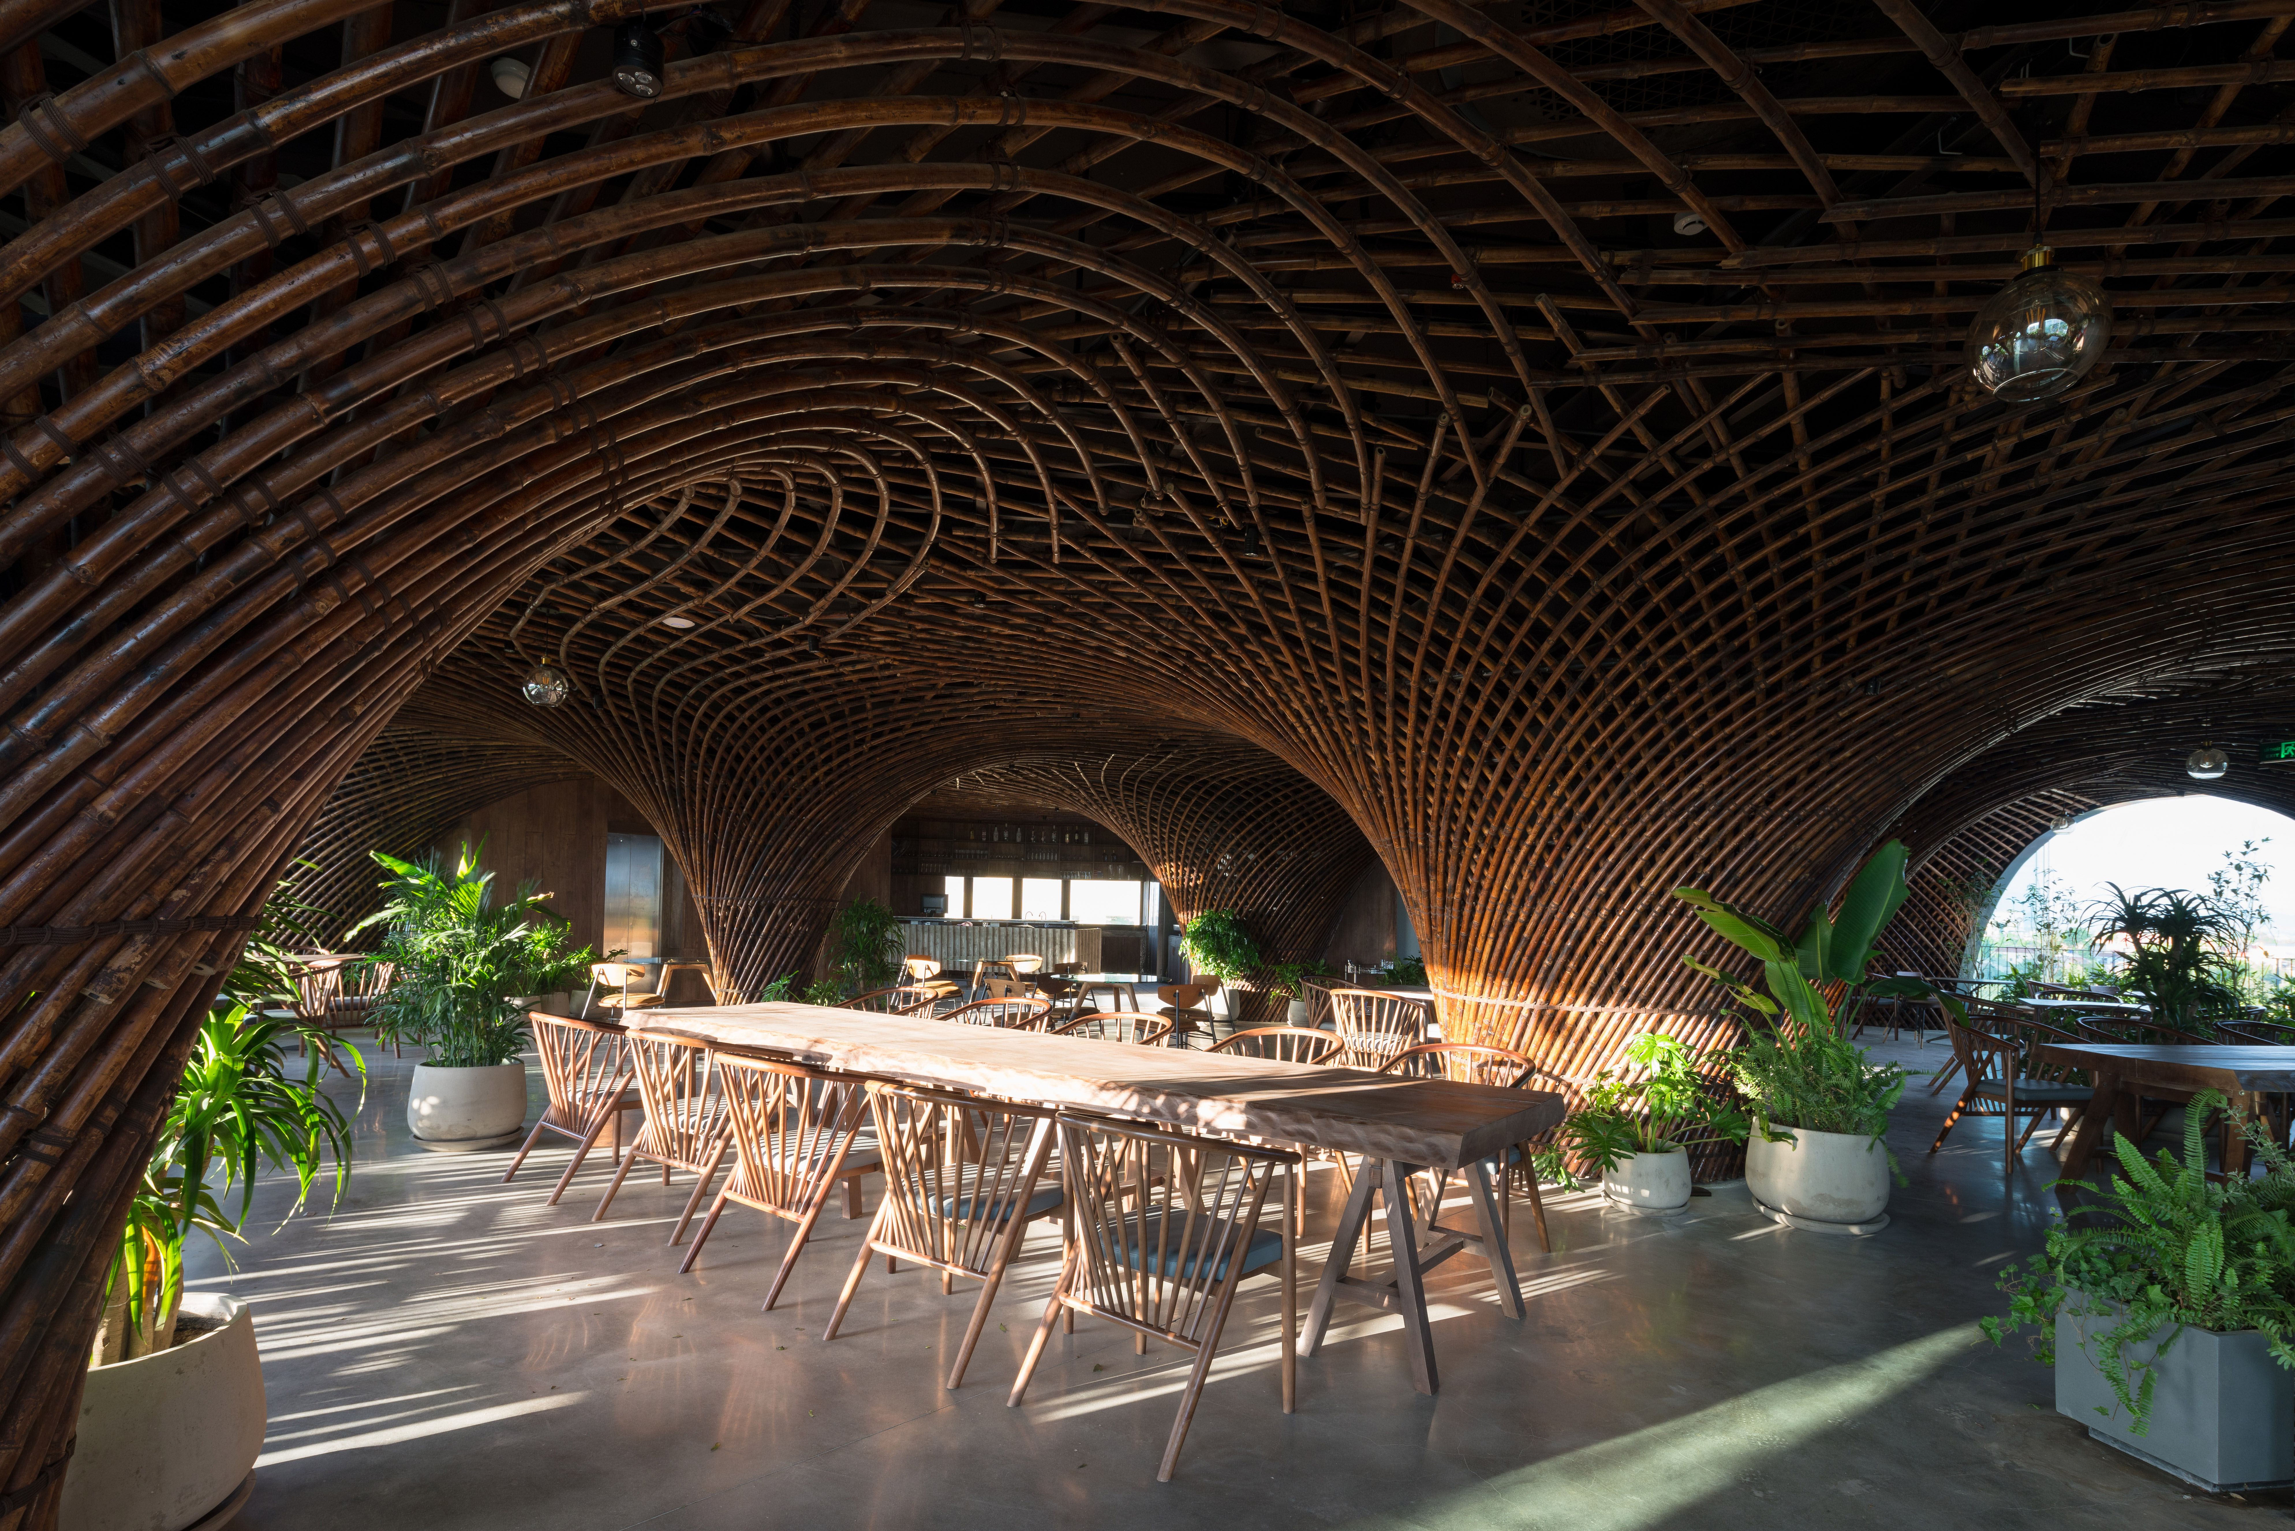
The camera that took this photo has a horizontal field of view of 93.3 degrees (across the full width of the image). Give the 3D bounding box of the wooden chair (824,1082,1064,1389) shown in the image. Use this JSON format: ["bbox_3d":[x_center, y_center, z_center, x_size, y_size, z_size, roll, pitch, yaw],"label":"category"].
[{"bbox_3d":[-0.596,1.394,3.418,0.575,0.800,0.575,-3,-8,35],"label":"wooden chair"}]

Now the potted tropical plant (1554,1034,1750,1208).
[{"bbox_3d":[2.300,1.590,4.918,0.840,0.760,0.740,0,-6,0],"label":"potted tropical plant"}]

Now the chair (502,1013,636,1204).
[{"bbox_3d":[-2.625,1.580,5.134,0.575,0.800,0.575,-4,-8,42],"label":"chair"}]

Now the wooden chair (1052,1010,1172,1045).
[{"bbox_3d":[-0.185,1.673,5.452,0.575,0.800,0.575,-2,-7,26],"label":"wooden chair"}]

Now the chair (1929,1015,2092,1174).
[{"bbox_3d":[4.982,1.881,6.202,0.575,0.800,0.575,2,-6,-5],"label":"chair"}]

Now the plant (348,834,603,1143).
[{"bbox_3d":[-3.940,1.276,6.274,1.250,1.700,1.100,0,-6,0],"label":"plant"}]

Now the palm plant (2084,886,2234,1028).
[{"bbox_3d":[7.210,1.687,7.695,0.950,1.681,0.920,-1,-7,20],"label":"palm plant"}]

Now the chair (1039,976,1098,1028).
[{"bbox_3d":[-0.610,1.950,8.027,0.520,0.770,0.480,-6,-8,45],"label":"chair"}]

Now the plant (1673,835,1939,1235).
[{"bbox_3d":[3.085,1.240,5.047,1.080,1.787,0.900,-1,-7,20],"label":"plant"}]

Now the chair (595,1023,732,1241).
[{"bbox_3d":[-1.953,1.563,4.696,0.610,0.760,0.570,-4,-7,36],"label":"chair"}]

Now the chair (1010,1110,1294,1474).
[{"bbox_3d":[0.010,1.361,2.976,0.610,0.760,0.570,-6,-8,43],"label":"chair"}]

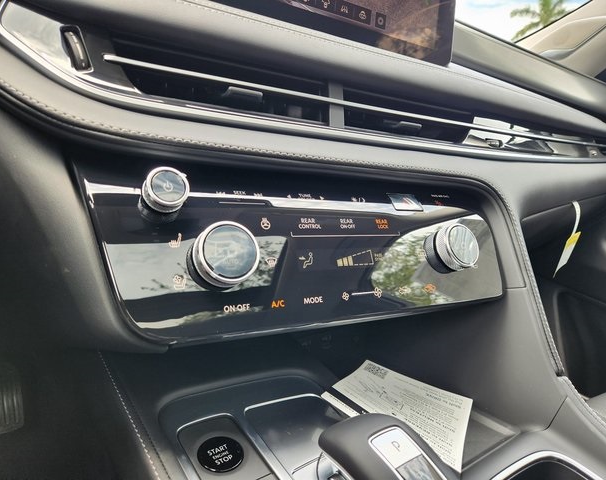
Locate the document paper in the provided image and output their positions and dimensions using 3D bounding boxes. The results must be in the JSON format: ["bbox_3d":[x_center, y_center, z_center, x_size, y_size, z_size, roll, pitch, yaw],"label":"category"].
[{"bbox_3d":[0.091,0.150,0.388,0.117,0.015,0.117,19,15,24],"label":"document paper"}]

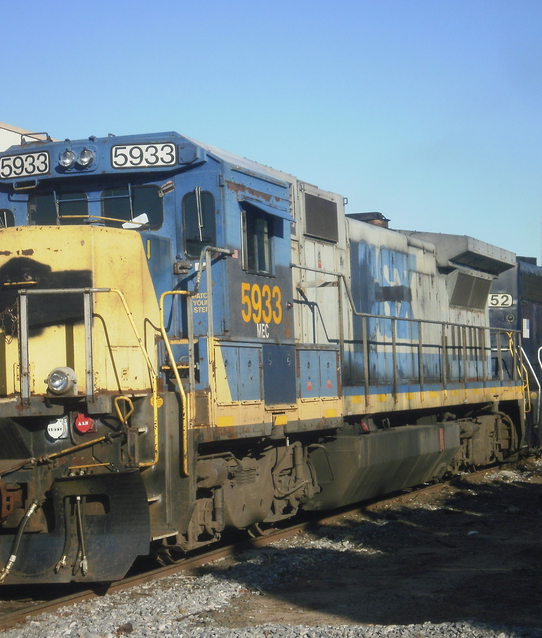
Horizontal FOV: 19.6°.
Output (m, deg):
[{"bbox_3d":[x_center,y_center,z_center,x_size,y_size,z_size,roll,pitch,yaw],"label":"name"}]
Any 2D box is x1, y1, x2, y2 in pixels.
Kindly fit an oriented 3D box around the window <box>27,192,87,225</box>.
[{"bbox_3d":[-2.316,-1.137,17.117,0.720,0.470,0.070,-2,-3,19],"label":"window"}]

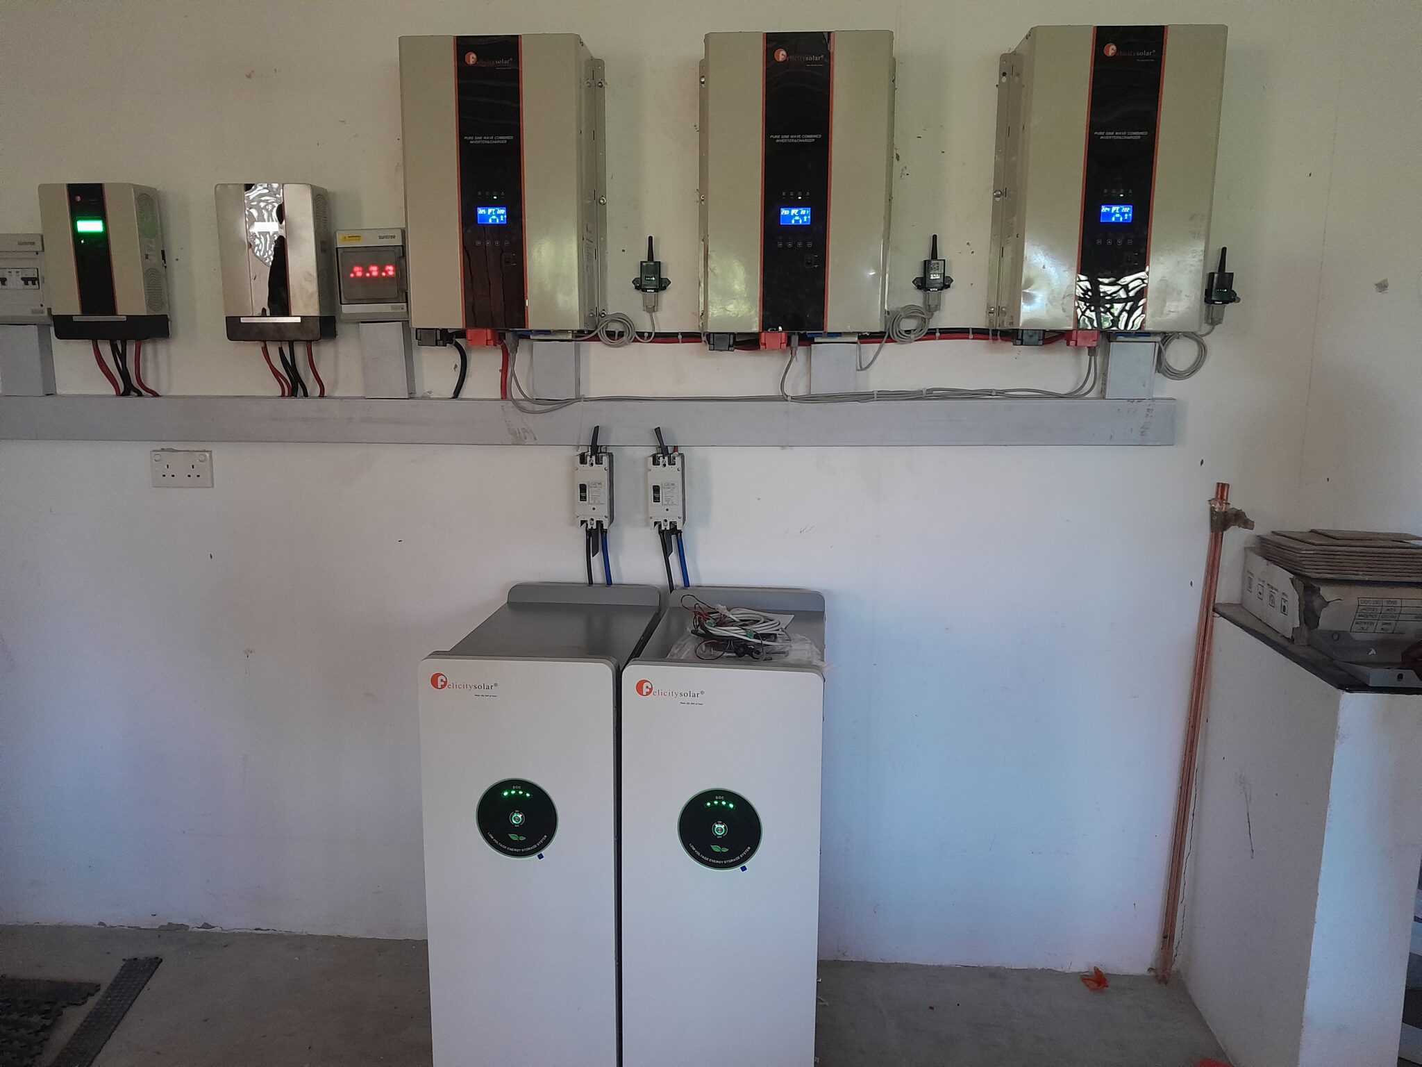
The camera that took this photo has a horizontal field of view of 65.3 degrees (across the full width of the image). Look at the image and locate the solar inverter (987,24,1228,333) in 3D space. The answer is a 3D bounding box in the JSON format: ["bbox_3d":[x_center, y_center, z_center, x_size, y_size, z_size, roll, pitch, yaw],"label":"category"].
[{"bbox_3d":[0.807,-0.705,2.266,0.413,0.575,0.185,1,11,4],"label":"solar inverter"}]

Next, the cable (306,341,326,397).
[{"bbox_3d":[-0.890,-0.371,2.496,0.039,0.121,0.035,1,10,3],"label":"cable"}]

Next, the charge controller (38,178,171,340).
[{"bbox_3d":[-1.359,-0.606,2.491,0.213,0.332,0.093,1,11,4],"label":"charge controller"}]

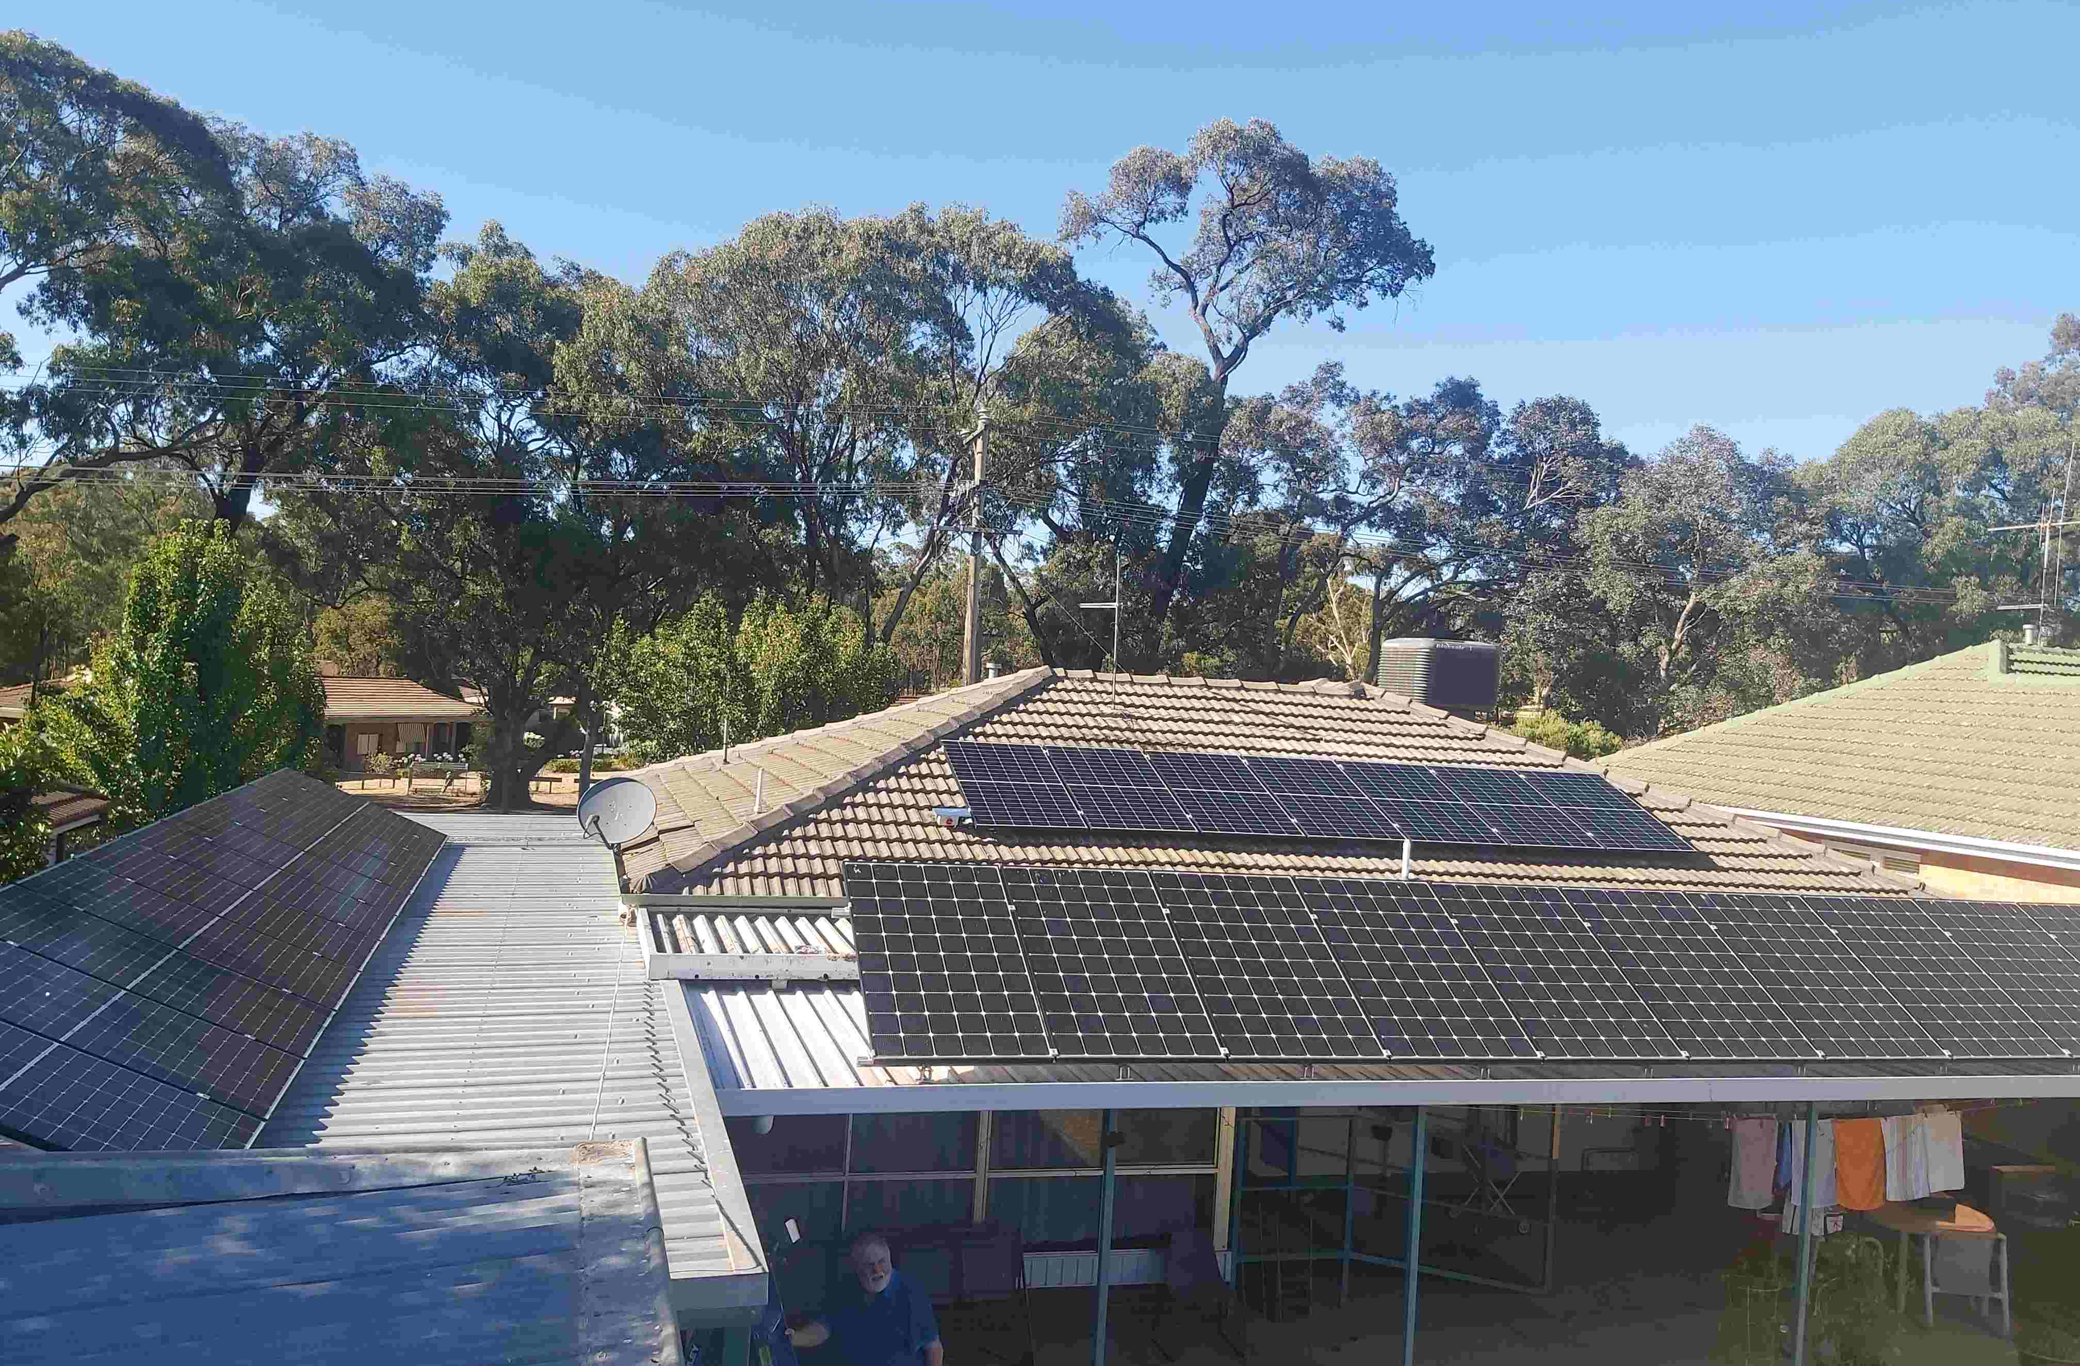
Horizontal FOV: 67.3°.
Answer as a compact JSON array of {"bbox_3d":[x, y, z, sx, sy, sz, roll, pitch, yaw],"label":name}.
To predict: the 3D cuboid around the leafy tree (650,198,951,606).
[{"bbox_3d":[-8.242,-5.737,53.000,10.250,20.740,9.500,4,-1,-9],"label":"leafy tree"}]

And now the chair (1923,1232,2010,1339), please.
[{"bbox_3d":[7.051,4.499,11.961,0.560,0.780,0.550,3,-1,9],"label":"chair"}]

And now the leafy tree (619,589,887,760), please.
[{"bbox_3d":[-6.389,1.244,35.000,6.260,6.590,5.000,4,-1,-10],"label":"leafy tree"}]

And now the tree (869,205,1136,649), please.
[{"bbox_3d":[-1.604,-4.633,45.875,7.800,18.950,7.800,3,-1,-2],"label":"tree"}]

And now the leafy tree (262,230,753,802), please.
[{"bbox_3d":[-16.151,-4.995,48.000,14.980,18.180,13.500,4,-1,-19],"label":"leafy tree"}]

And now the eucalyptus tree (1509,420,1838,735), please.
[{"bbox_3d":[20.205,-0.933,50.000,10.820,14.490,10.000,3,-1,22],"label":"eucalyptus tree"}]

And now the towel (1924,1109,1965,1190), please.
[{"bbox_3d":[6.208,3.204,10.715,0.310,0.550,0.060,3,-1,-16],"label":"towel"}]

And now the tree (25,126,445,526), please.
[{"bbox_3d":[-22.165,-5.669,41.877,10.500,18.620,10.000,4,-1,-28],"label":"tree"}]

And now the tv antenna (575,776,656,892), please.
[{"bbox_3d":[-3.149,1.122,11.600,0.620,0.840,0.550,3,-1,7],"label":"tv antenna"}]

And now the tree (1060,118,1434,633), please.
[{"bbox_3d":[6.631,-6.282,50.000,11.960,23.540,10.500,3,-1,8],"label":"tree"}]

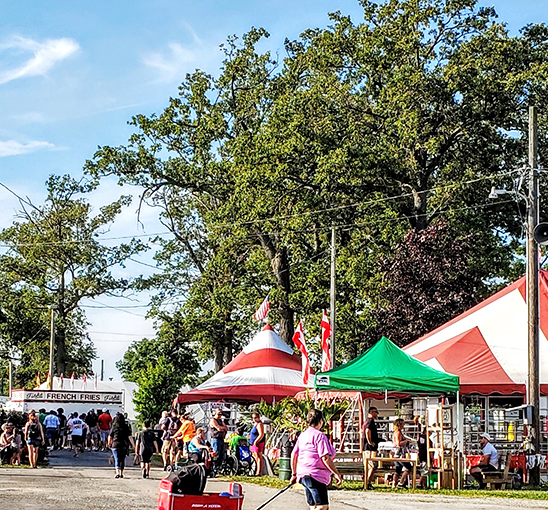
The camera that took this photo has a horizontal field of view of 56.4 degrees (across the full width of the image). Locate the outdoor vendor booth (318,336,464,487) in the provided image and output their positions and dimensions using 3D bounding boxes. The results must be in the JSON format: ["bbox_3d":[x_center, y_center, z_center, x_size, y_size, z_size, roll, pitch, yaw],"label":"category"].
[{"bbox_3d":[2.692,3.708,12.500,3.000,3.200,3.000,-2,-9,11],"label":"outdoor vendor booth"}]

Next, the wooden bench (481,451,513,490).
[{"bbox_3d":[4.716,4.557,10.800,0.720,0.860,1.300,-2,-10,11],"label":"wooden bench"}]

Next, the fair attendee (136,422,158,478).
[{"bbox_3d":[-3.221,4.913,12.900,0.540,1.460,0.400,2,-9,-14],"label":"fair attendee"}]

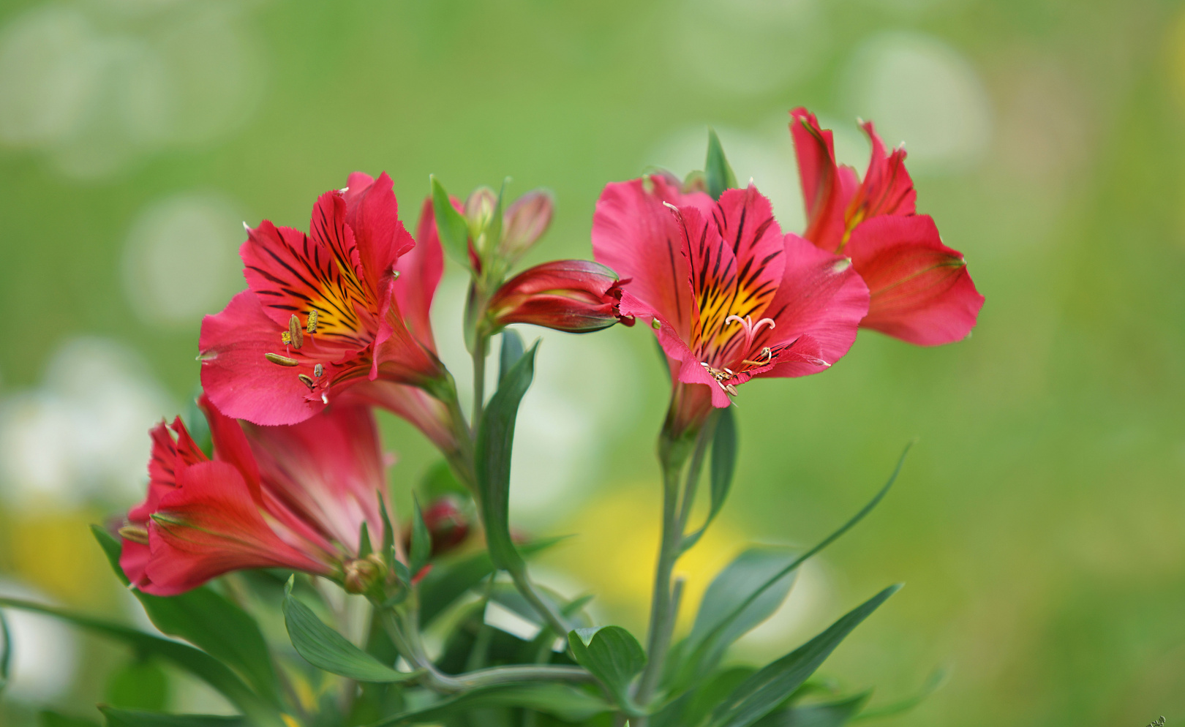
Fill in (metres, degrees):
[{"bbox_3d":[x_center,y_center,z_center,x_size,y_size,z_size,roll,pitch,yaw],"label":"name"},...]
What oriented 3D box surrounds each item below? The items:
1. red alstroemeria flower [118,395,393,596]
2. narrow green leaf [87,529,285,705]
[{"bbox_3d":[-0.075,0.029,1.465,0.058,0.043,0.047,-8,6,-10],"label":"red alstroemeria flower"},{"bbox_3d":[-0.091,0.057,1.490,0.013,0.056,0.019,-39,9,49],"label":"narrow green leaf"}]

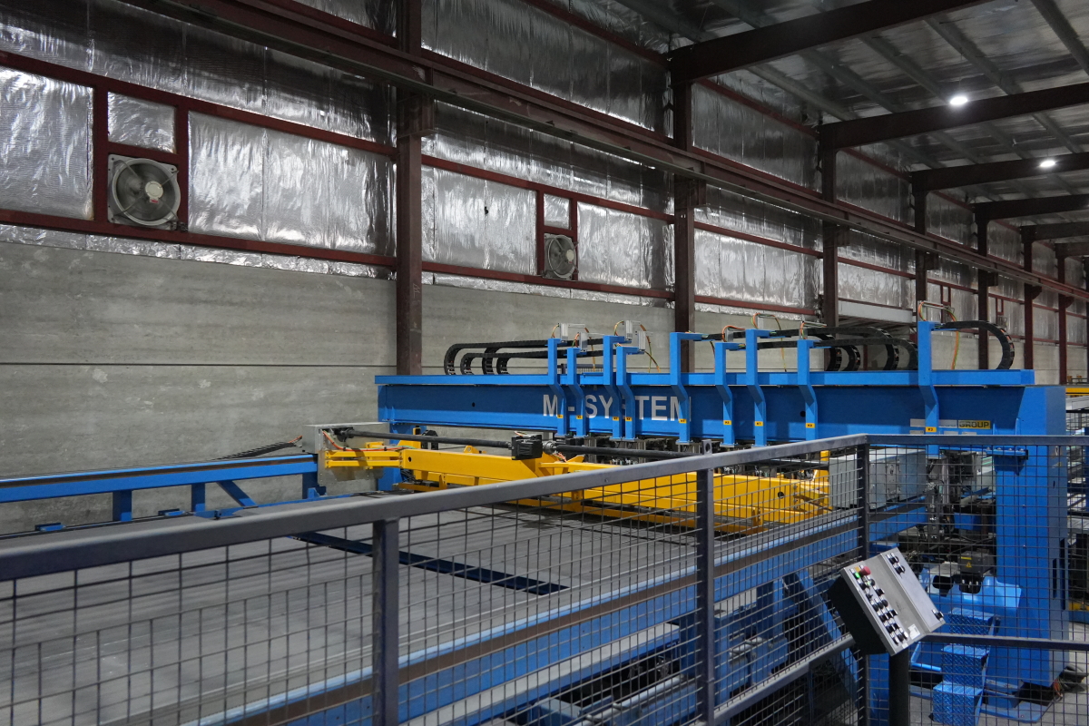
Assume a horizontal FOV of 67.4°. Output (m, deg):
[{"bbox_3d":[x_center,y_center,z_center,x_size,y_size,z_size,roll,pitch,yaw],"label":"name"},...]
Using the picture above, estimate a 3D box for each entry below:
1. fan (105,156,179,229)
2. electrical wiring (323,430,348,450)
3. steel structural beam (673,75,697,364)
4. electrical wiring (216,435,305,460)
[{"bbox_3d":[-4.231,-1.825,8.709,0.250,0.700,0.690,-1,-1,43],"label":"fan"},{"bbox_3d":[-2.264,0.840,8.838,0.310,0.220,0.080,0,-1,-20],"label":"electrical wiring"},{"bbox_3d":[2.769,-1.595,16.169,0.280,8.056,0.220,-1,-1,43],"label":"steel structural beam"},{"bbox_3d":[-2.993,0.895,8.618,0.130,0.200,0.983,-1,-1,43],"label":"electrical wiring"}]

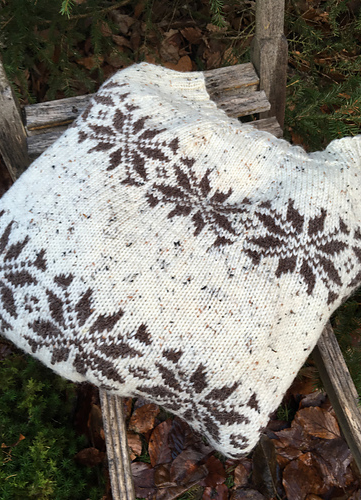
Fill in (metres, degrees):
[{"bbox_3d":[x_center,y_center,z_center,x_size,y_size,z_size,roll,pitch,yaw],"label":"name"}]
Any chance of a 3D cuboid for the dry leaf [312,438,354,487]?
[{"bbox_3d":[0.269,0.356,0.725,0.058,0.022,0.082,-28,65,-15],"label":"dry leaf"}]

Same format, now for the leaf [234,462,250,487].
[{"bbox_3d":[0.119,0.445,0.819,0.025,0.015,0.046,14,66,6],"label":"leaf"}]

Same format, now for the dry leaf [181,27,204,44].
[{"bbox_3d":[0.040,-0.664,1.295,0.058,0.018,0.081,-18,63,-10],"label":"dry leaf"}]

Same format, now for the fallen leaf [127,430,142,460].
[{"bbox_3d":[-0.085,0.343,0.732,0.035,0.018,0.045,3,61,2],"label":"fallen leaf"}]

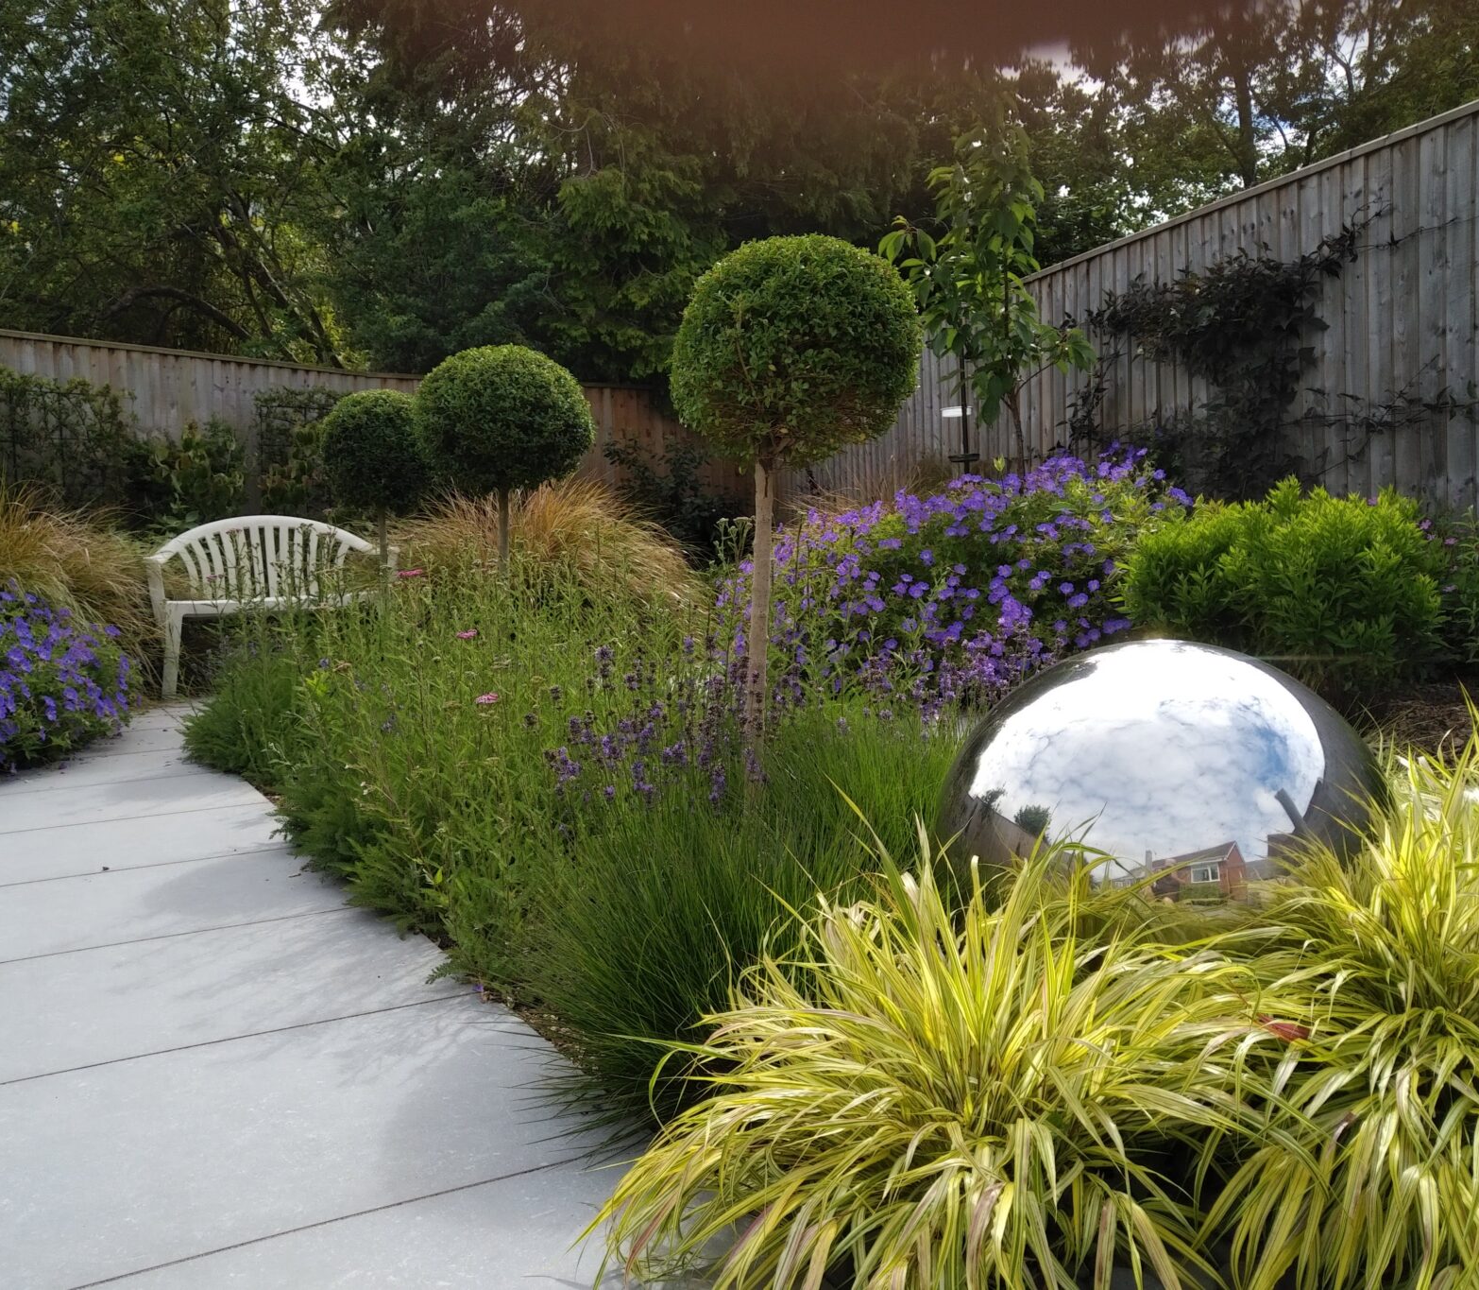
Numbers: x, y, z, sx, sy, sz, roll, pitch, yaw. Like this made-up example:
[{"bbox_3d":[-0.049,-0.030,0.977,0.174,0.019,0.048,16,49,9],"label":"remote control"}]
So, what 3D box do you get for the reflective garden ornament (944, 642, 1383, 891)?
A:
[{"bbox_3d":[0.532,0.270,1.698,0.557,0.557,0.557,-2,4,0],"label":"reflective garden ornament"}]

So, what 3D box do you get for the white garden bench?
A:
[{"bbox_3d":[-2.337,-0.226,6.750,1.180,0.840,0.600,-3,5,-21],"label":"white garden bench"}]

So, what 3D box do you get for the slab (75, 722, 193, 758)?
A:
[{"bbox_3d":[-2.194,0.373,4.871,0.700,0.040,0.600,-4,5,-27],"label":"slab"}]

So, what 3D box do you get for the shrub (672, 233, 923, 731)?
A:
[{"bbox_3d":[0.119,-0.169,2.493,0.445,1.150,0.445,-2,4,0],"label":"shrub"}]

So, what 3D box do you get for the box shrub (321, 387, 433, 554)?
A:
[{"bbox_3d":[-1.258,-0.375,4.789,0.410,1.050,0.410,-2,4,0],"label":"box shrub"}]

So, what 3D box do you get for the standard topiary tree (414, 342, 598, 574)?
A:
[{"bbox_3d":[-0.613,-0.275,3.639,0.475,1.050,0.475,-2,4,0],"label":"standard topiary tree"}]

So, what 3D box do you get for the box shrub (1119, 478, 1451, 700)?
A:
[{"bbox_3d":[1.744,-0.179,4.300,1.050,0.710,0.900,-2,4,0],"label":"box shrub"}]

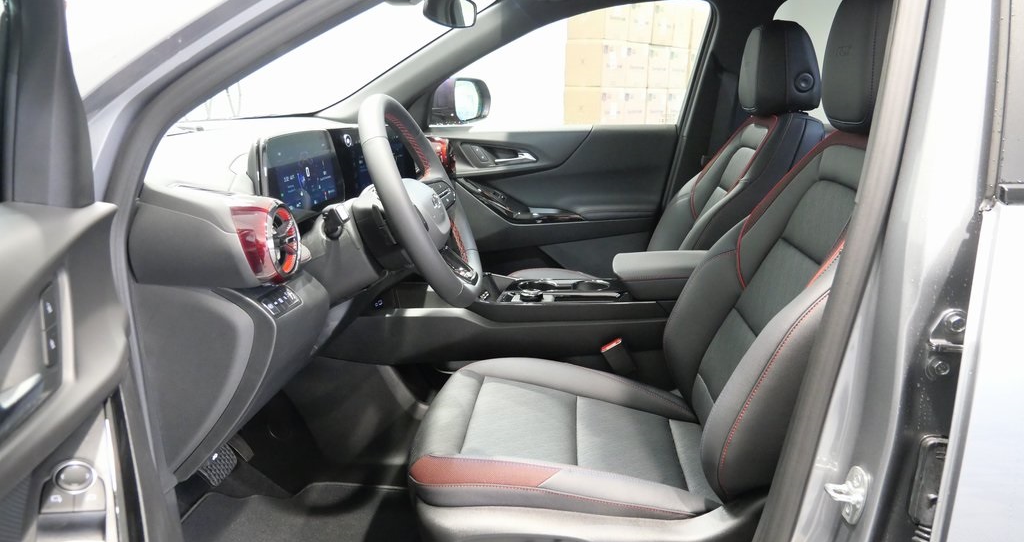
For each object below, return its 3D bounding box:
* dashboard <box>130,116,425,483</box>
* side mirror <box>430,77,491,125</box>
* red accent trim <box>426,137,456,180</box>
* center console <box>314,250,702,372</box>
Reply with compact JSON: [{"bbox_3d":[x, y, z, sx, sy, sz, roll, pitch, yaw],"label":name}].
[{"bbox_3d":[-0.492,-0.099,1.655,0.520,0.540,1.420,1,15,5],"label":"dashboard"},{"bbox_3d":[-0.168,-0.603,2.498,0.140,0.165,0.240,5,15,17],"label":"side mirror"},{"bbox_3d":[-0.222,-0.356,2.214,0.090,0.125,0.130,3,15,10],"label":"red accent trim"},{"bbox_3d":[0.085,0.075,1.641,0.980,0.290,0.280,1,15,5],"label":"center console"}]

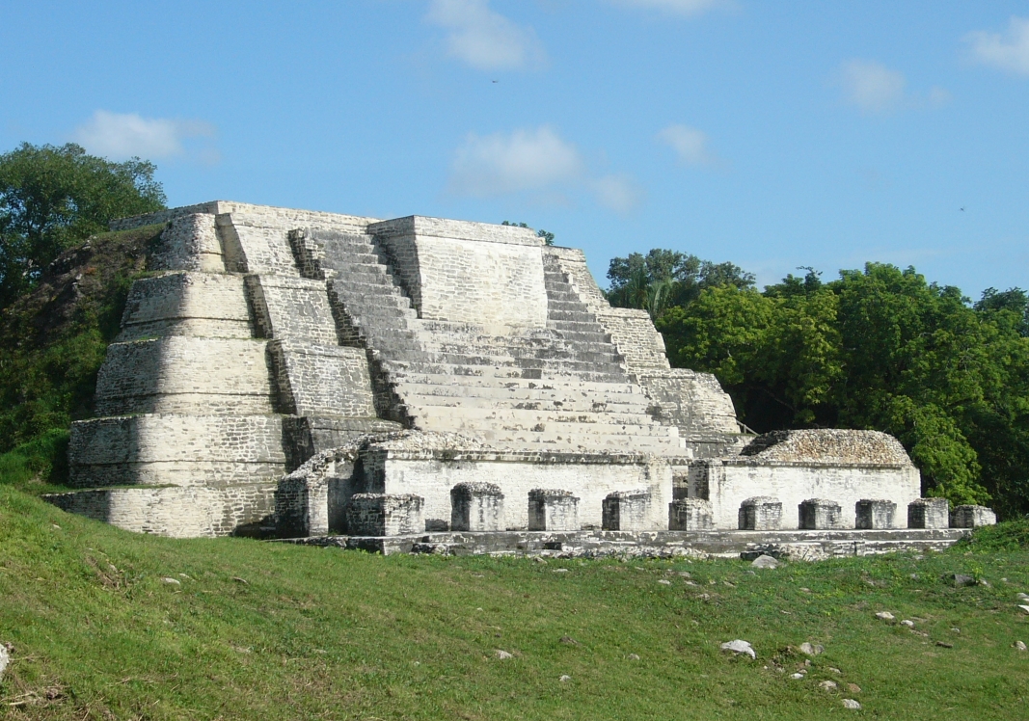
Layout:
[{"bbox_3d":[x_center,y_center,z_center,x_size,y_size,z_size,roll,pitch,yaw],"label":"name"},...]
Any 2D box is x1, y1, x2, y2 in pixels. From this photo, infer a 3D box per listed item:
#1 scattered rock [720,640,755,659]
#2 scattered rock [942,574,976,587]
[{"bbox_3d":[2.656,3.456,28.000,0.420,0.210,0.310,0,-4,0],"label":"scattered rock"},{"bbox_3d":[10.224,5.052,54.000,0.780,0.300,0.540,0,-4,0],"label":"scattered rock"}]

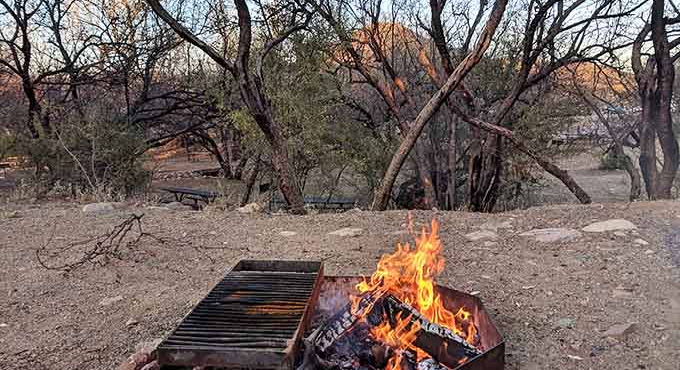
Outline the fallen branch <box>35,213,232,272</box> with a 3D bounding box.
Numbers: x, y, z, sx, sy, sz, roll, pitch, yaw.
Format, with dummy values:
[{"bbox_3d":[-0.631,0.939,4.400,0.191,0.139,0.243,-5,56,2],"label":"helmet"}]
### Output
[{"bbox_3d":[-1.522,0.391,3.765,1.360,0.270,0.700,0,8,0],"label":"fallen branch"}]

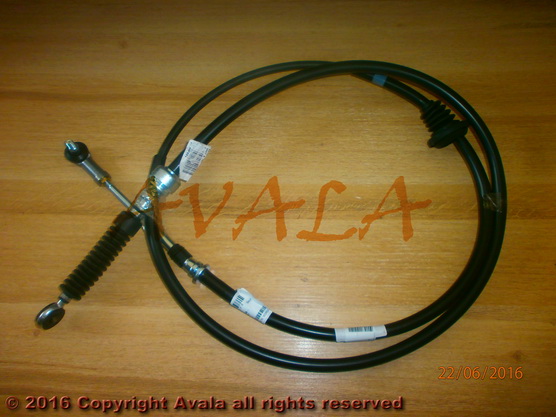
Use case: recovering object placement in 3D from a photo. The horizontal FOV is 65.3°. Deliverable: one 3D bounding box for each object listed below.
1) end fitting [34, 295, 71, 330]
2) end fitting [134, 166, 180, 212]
[{"bbox_3d":[-0.274,0.126,0.531,0.013,0.030,0.041,34,76,21],"label":"end fitting"},{"bbox_3d":[-0.142,-0.020,0.502,0.032,0.032,0.055,38,81,13],"label":"end fitting"}]

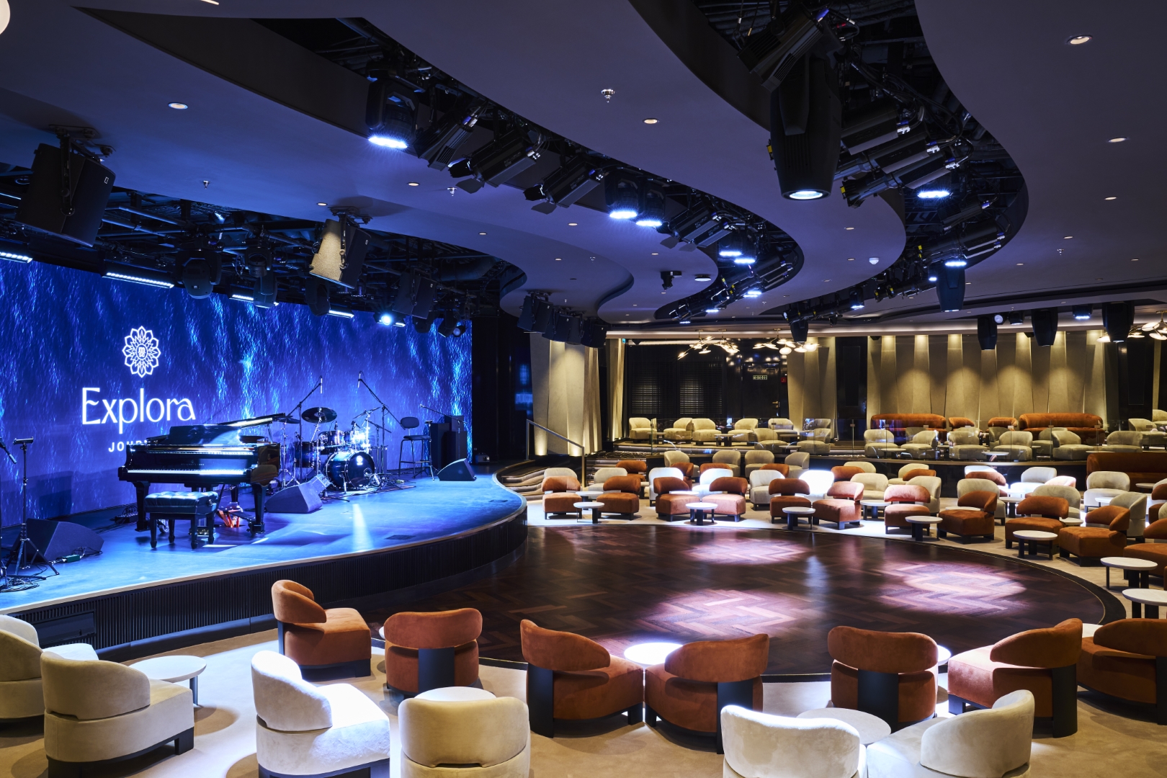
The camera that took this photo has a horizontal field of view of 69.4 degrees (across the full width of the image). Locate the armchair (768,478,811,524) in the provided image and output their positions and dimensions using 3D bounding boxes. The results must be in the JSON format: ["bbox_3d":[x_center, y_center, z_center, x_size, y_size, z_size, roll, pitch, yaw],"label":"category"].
[{"bbox_3d":[3.510,1.870,14.342,0.680,0.700,0.690,0,0,8],"label":"armchair"}]

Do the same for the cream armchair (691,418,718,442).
[{"bbox_3d":[3.404,1.174,23.285,0.671,0.706,0.691,0,0,-22],"label":"cream armchair"}]

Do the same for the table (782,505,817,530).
[{"bbox_3d":[3.477,2.083,13.550,0.530,0.310,0.530,0,0,0],"label":"table"}]

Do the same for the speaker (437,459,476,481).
[{"bbox_3d":[-2.210,1.425,14.850,0.650,0.390,0.550,0,0,2],"label":"speaker"}]

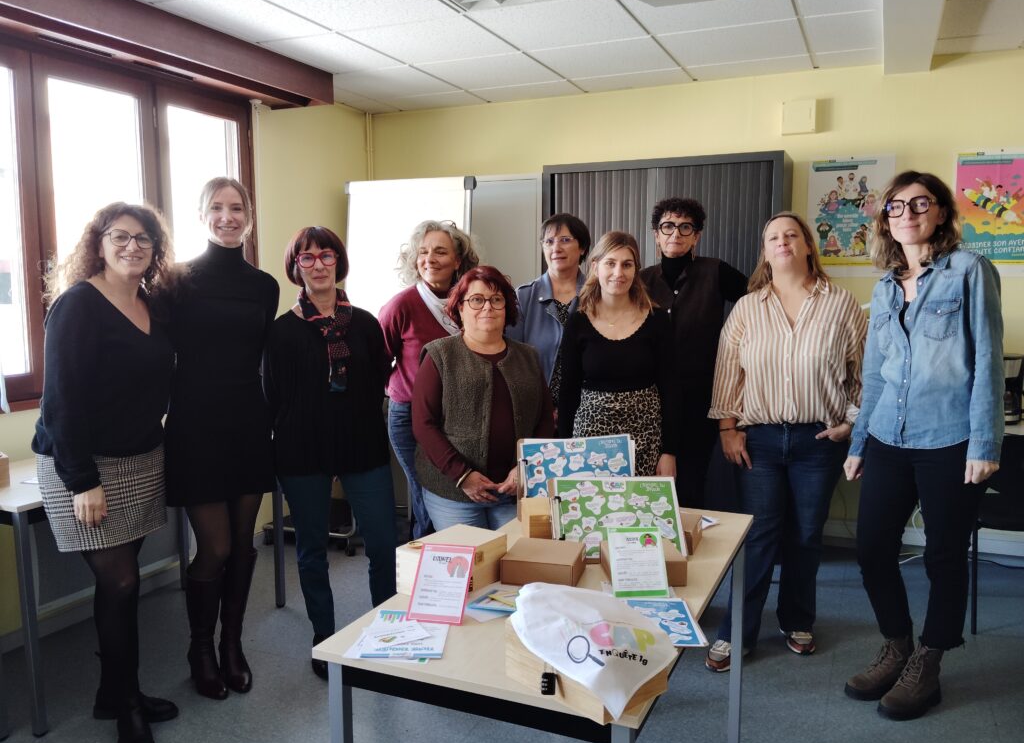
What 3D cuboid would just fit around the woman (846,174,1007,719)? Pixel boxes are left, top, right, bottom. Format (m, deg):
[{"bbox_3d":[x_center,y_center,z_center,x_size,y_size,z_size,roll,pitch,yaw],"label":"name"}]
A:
[{"bbox_3d":[1.371,0.232,2.770,0.340,1.745,0.470,-6,8,-42],"label":"woman"}]

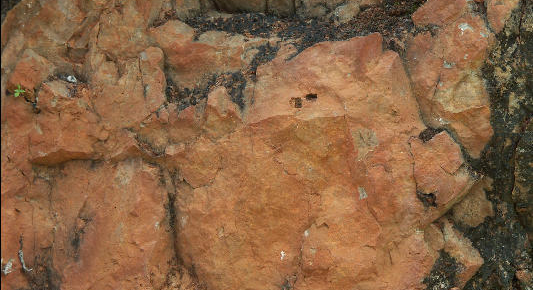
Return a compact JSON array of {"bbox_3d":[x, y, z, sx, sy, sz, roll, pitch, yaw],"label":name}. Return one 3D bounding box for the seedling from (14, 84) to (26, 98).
[{"bbox_3d":[-0.549,-0.121,5.500,0.026,0.028,0.024,0,11,0],"label":"seedling"}]

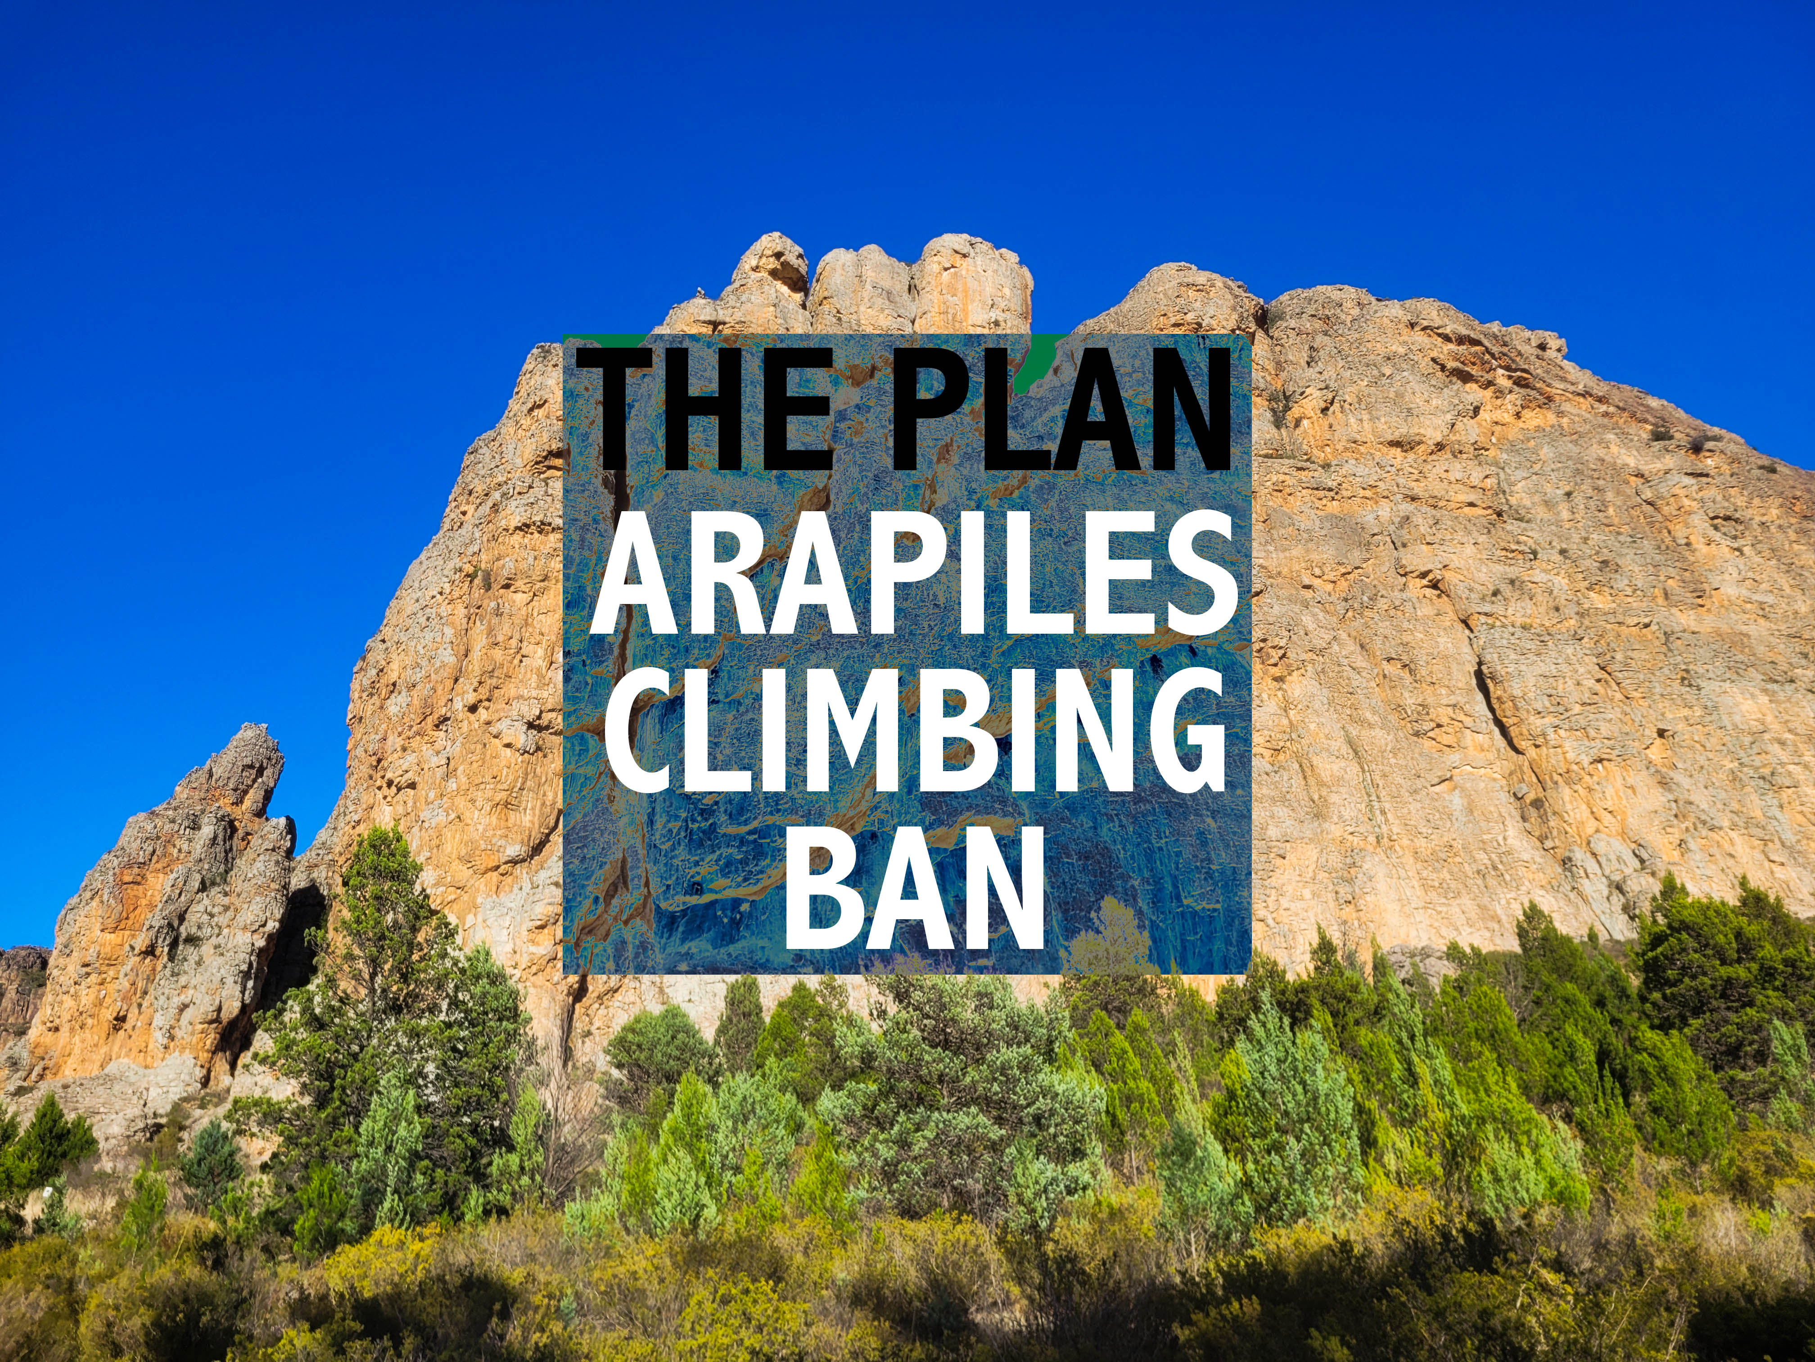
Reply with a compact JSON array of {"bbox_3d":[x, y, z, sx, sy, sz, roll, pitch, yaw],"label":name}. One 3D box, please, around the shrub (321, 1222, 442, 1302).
[{"bbox_3d":[-6.290,6.994,16.300,1.450,1.000,1.300,-9,22,-24],"label":"shrub"}]

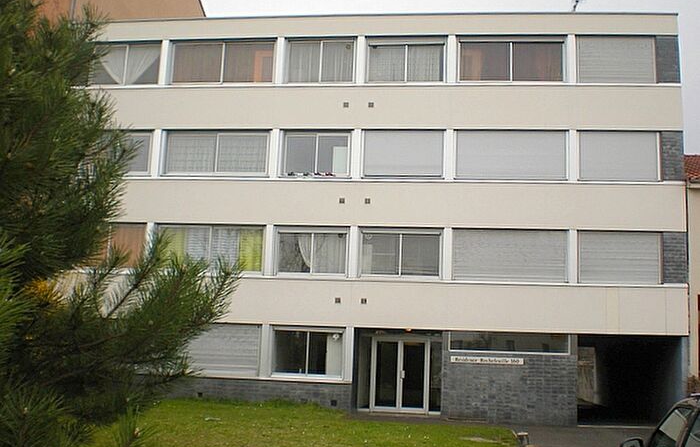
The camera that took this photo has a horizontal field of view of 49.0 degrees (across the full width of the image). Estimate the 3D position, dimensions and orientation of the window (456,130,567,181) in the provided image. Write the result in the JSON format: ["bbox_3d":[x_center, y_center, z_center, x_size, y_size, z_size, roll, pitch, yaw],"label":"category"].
[{"bbox_3d":[4.389,-1.848,20.956,2.923,1.321,0.130,1,-9,7],"label":"window"}]

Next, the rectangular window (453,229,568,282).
[{"bbox_3d":[4.409,0.872,21.159,3.170,1.473,0.150,1,-10,7],"label":"rectangular window"}]

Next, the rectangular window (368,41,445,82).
[{"bbox_3d":[1.591,-4.571,21.842,2.215,1.251,0.120,1,-9,7],"label":"rectangular window"}]

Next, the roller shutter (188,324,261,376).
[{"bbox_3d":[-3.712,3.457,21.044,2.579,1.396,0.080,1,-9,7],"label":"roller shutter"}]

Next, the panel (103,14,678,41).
[{"bbox_3d":[0.553,-5.523,21.973,16.891,0.600,0.220,1,-9,7],"label":"panel"}]

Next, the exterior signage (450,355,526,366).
[{"bbox_3d":[3.613,3.604,20.224,1.917,0.170,0.040,1,-9,7],"label":"exterior signage"}]

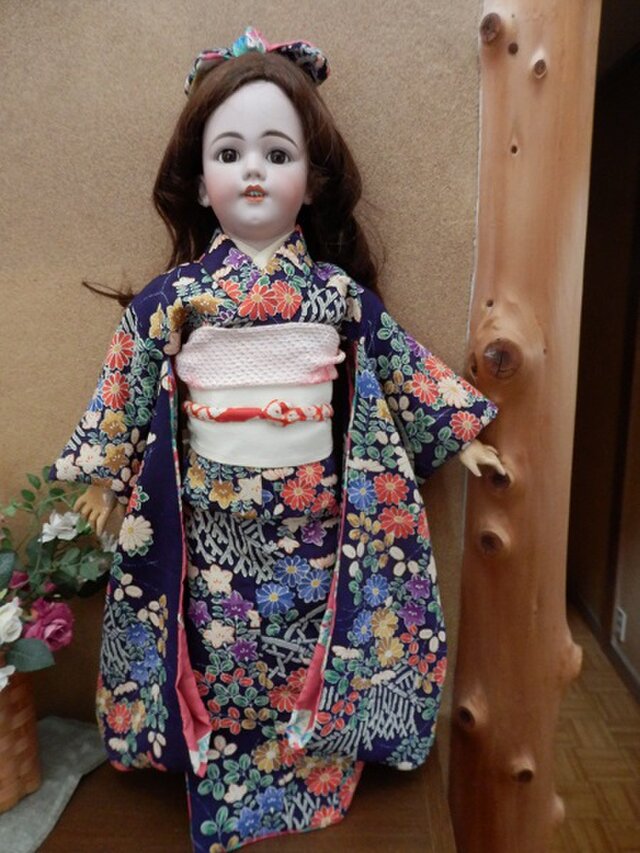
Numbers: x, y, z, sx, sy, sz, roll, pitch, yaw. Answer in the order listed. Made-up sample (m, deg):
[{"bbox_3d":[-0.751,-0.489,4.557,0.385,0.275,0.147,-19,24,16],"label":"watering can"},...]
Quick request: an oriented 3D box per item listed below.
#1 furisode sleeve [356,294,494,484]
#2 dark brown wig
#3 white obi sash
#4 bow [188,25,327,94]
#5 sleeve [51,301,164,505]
[{"bbox_3d":[0.103,-0.043,0.584,0.130,0.185,0.090,0,7,-3],"label":"furisode sleeve"},{"bbox_3d":[-0.052,-0.233,0.586,0.215,0.225,0.155,-1,7,-5],"label":"dark brown wig"},{"bbox_3d":[-0.059,-0.029,0.596,0.160,0.130,0.145,0,7,-3],"label":"white obi sash"},{"bbox_3d":[-0.059,-0.343,0.578,0.137,0.062,0.055,0,7,-3],"label":"bow"},{"bbox_3d":[-0.202,-0.027,0.586,0.105,0.185,0.090,0,7,-3],"label":"sleeve"}]

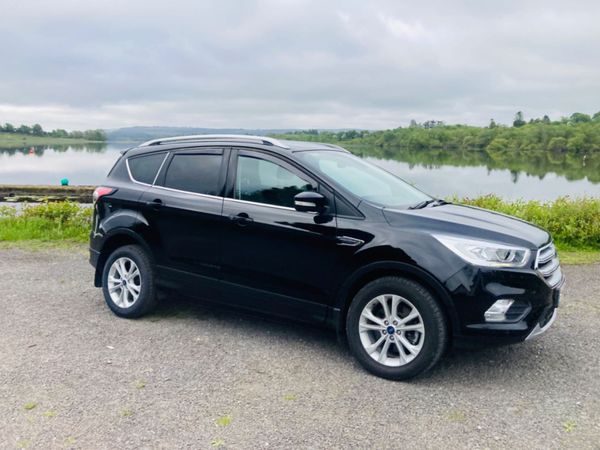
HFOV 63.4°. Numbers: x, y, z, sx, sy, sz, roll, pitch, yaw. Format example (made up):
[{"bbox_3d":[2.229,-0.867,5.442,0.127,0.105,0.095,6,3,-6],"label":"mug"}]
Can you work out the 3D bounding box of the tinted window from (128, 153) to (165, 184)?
[{"bbox_3d":[-1.435,-0.517,4.482,0.450,0.300,0.050,5,-11,36],"label":"tinted window"}]

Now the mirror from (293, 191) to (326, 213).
[{"bbox_3d":[0.068,-0.160,3.333,0.150,0.170,0.230,4,12,31],"label":"mirror"}]

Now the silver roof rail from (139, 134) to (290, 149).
[{"bbox_3d":[-0.810,-0.706,4.205,1.720,0.120,0.070,6,13,31],"label":"silver roof rail"}]

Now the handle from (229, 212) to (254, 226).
[{"bbox_3d":[-0.464,-0.037,3.763,0.230,0.065,0.060,4,12,31],"label":"handle"}]

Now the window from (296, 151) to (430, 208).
[{"bbox_3d":[0.580,-0.422,4.109,0.800,0.130,1.340,37,26,21],"label":"window"}]

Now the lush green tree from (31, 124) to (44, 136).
[{"bbox_3d":[-124.265,-44.787,230.000,5.300,6.000,5.300,-6,11,-28],"label":"lush green tree"}]

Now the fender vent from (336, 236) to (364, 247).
[{"bbox_3d":[0.337,0.118,3.285,0.220,0.060,0.035,4,12,31],"label":"fender vent"}]

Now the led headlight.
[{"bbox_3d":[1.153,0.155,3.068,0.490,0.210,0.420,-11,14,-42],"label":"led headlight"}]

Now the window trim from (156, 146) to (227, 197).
[{"bbox_3d":[-0.941,-0.449,4.156,0.770,0.410,0.070,4,-11,31],"label":"window trim"}]

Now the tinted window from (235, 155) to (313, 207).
[{"bbox_3d":[-0.191,-0.347,3.675,0.700,0.410,0.055,4,-11,31],"label":"tinted window"}]

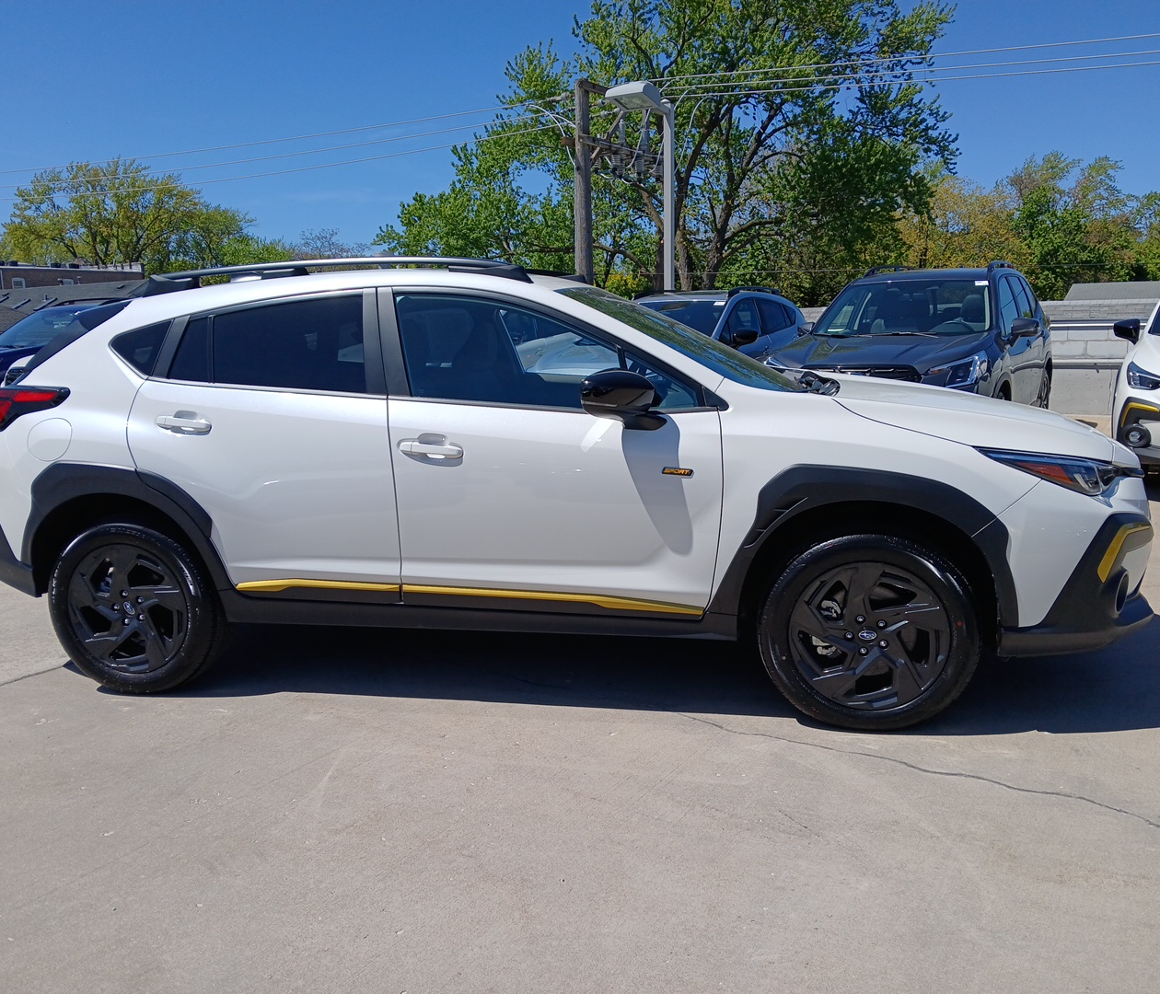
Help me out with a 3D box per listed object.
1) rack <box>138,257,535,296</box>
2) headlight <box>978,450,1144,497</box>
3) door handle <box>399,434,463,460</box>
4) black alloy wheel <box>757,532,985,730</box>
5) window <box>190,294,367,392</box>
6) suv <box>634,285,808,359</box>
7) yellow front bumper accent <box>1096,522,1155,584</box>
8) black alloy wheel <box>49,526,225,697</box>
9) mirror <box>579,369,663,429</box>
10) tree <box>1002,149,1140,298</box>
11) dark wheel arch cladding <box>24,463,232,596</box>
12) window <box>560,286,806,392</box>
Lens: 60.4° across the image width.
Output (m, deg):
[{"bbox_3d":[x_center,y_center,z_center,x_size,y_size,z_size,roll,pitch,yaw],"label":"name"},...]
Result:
[{"bbox_3d":[-0.922,-0.811,3.655,1.560,0.120,0.080,1,11,11],"label":"rack"},{"bbox_3d":[1.550,-0.104,3.263,0.540,0.175,0.340,1,11,11],"label":"headlight"},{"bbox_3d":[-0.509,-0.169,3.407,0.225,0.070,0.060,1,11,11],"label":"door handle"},{"bbox_3d":[0.951,0.429,3.299,0.700,0.700,0.225,1,12,11],"label":"black alloy wheel"},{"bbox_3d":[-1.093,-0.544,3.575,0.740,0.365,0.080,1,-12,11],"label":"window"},{"bbox_3d":[1.250,-1.522,11.258,1.840,1.600,4.480,6,13,33],"label":"suv"},{"bbox_3d":[1.751,0.168,3.216,0.220,0.170,0.250,1,11,11],"label":"yellow front bumper accent"},{"bbox_3d":[-1.670,0.396,3.818,0.700,0.695,0.230,1,11,11],"label":"black alloy wheel"},{"bbox_3d":[0.141,-0.311,3.202,0.230,0.205,0.240,1,11,11],"label":"mirror"},{"bbox_3d":[24.335,-12.008,50.138,7.000,10.171,6.500,4,13,25],"label":"tree"},{"bbox_3d":[-1.694,0.118,3.691,0.860,0.500,0.130,1,12,11],"label":"dark wheel arch cladding"},{"bbox_3d":[0.472,-0.634,4.019,1.000,0.140,1.380,27,15,5],"label":"window"}]

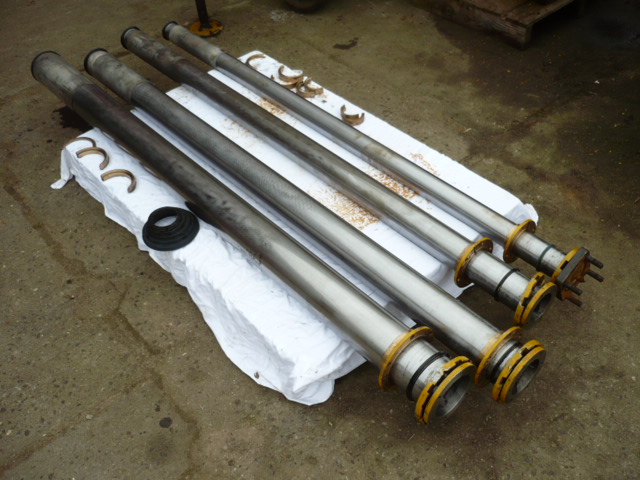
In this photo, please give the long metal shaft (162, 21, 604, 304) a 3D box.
[{"bbox_3d":[0.033,-0.354,2.030,0.130,0.130,1.830,-35,53,-25],"label":"long metal shaft"}]

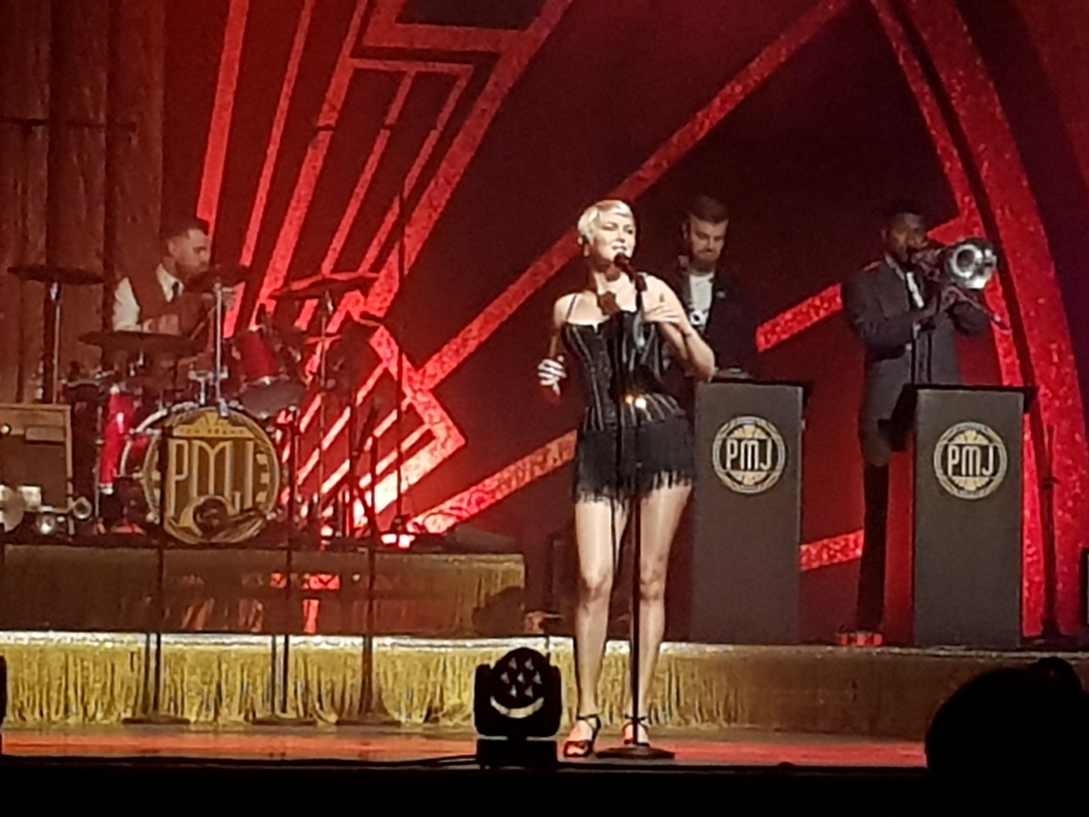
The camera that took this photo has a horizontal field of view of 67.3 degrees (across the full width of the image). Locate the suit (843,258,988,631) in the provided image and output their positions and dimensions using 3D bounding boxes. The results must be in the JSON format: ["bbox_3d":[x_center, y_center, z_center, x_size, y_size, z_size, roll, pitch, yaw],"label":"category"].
[{"bbox_3d":[1.500,0.145,3.300,0.520,1.500,0.420,1,0,-13],"label":"suit"}]

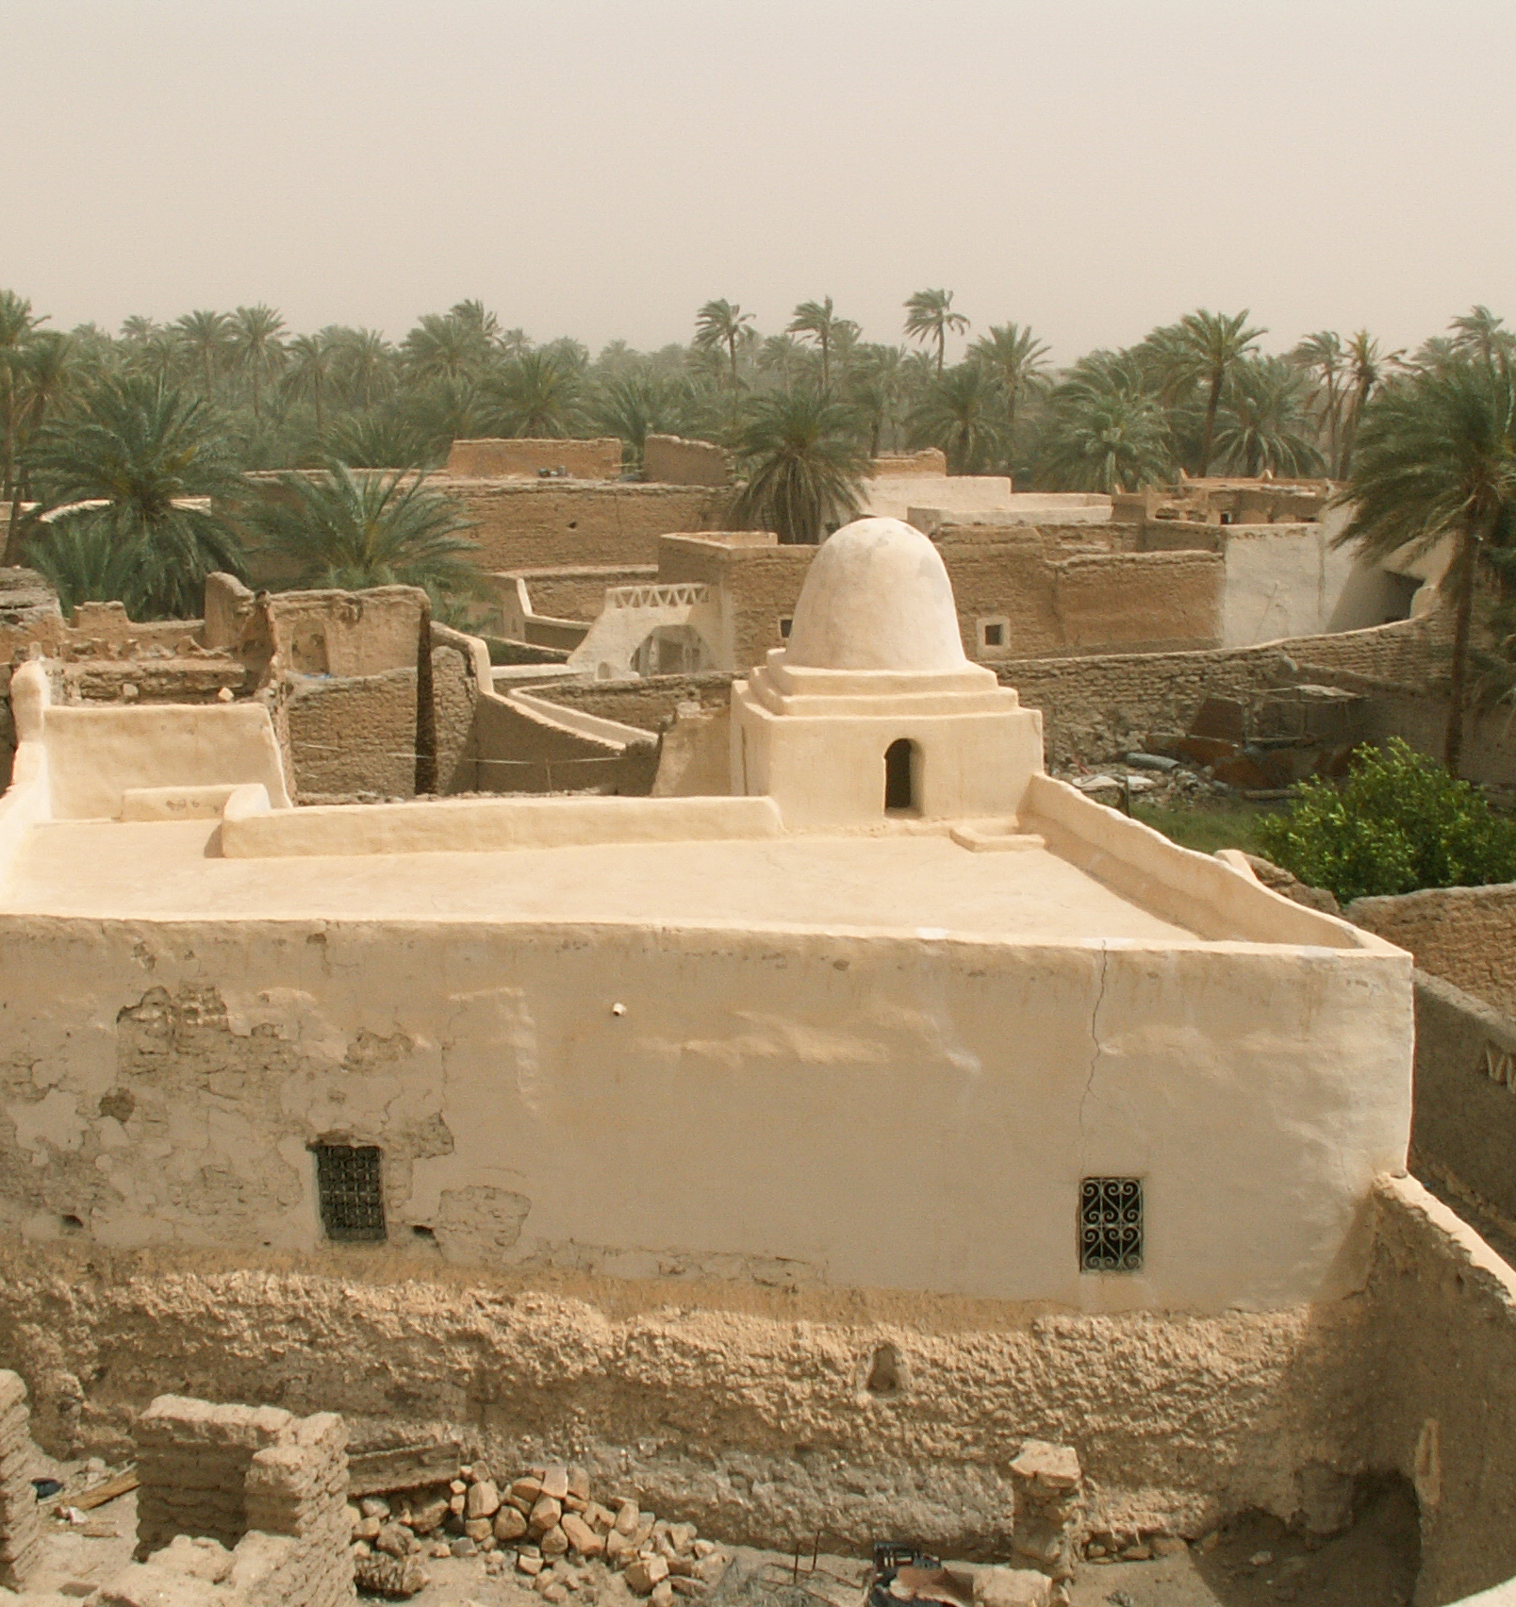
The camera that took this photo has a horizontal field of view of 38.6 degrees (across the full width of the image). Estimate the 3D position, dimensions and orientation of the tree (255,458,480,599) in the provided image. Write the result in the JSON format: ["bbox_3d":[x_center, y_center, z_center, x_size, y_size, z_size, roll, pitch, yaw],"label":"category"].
[{"bbox_3d":[-9.869,-6.213,54.849,5.664,5.017,5.664,0,11,0],"label":"tree"}]

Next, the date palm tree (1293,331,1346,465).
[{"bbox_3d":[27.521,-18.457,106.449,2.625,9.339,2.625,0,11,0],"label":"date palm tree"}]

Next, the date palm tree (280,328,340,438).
[{"bbox_3d":[-33.483,-29.480,162.401,4.879,11.907,4.879,0,12,0],"label":"date palm tree"}]

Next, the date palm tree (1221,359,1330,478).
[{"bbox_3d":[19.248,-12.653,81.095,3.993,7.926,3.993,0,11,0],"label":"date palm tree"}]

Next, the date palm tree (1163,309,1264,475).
[{"bbox_3d":[21.309,-16.972,101.675,4.855,12.175,4.855,0,12,0],"label":"date palm tree"}]

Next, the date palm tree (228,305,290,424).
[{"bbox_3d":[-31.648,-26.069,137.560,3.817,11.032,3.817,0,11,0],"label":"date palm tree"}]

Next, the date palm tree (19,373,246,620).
[{"bbox_3d":[-14.884,-6.636,51.704,5.419,7.084,5.419,0,11,0],"label":"date palm tree"}]

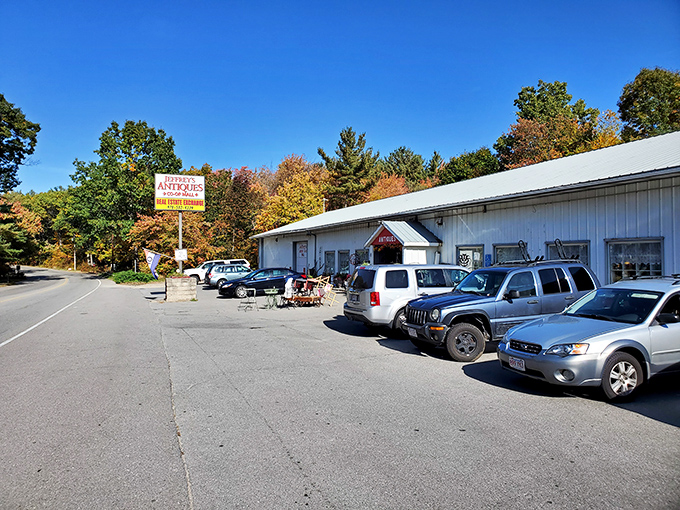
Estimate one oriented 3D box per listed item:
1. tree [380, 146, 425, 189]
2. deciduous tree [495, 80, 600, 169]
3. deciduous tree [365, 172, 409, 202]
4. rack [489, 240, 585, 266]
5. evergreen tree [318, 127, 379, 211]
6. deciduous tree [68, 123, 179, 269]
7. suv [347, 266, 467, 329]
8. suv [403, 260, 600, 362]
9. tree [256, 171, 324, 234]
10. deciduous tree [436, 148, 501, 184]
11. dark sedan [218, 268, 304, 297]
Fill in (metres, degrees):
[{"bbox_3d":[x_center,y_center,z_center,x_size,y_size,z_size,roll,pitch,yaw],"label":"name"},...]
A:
[{"bbox_3d":[8.077,-5.658,66.084,7.000,16.727,7.000,0,-1,0],"label":"tree"},{"bbox_3d":[17.877,-6.315,44.091,9.500,17.437,9.500,0,-1,0],"label":"deciduous tree"},{"bbox_3d":[5.395,-3.387,58.052,6.000,11.964,6.000,0,-1,0],"label":"deciduous tree"},{"bbox_3d":[4.249,-0.036,11.244,1.620,0.600,1.120,0,-1,-22],"label":"rack"},{"bbox_3d":[1.065,-6.712,64.098,7.800,18.781,7.800,0,-1,0],"label":"evergreen tree"},{"bbox_3d":[-22.681,-6.185,54.090,12.000,16.072,12.000,0,-1,0],"label":"deciduous tree"},{"bbox_3d":[2.601,1.197,15.083,4.820,1.820,1.970,0,-1,-24],"label":"suv"},{"bbox_3d":[3.507,1.110,10.928,4.400,1.840,1.840,0,-1,-22],"label":"suv"},{"bbox_3d":[-5.142,-3.045,52.047,7.600,11.117,7.600,0,-1,0],"label":"tree"},{"bbox_3d":[13.587,-4.466,54.066,8.000,14.013,8.000,0,-1,0],"label":"deciduous tree"},{"bbox_3d":[-4.148,1.461,27.455,4.800,1.470,1.830,0,-1,-29],"label":"dark sedan"}]

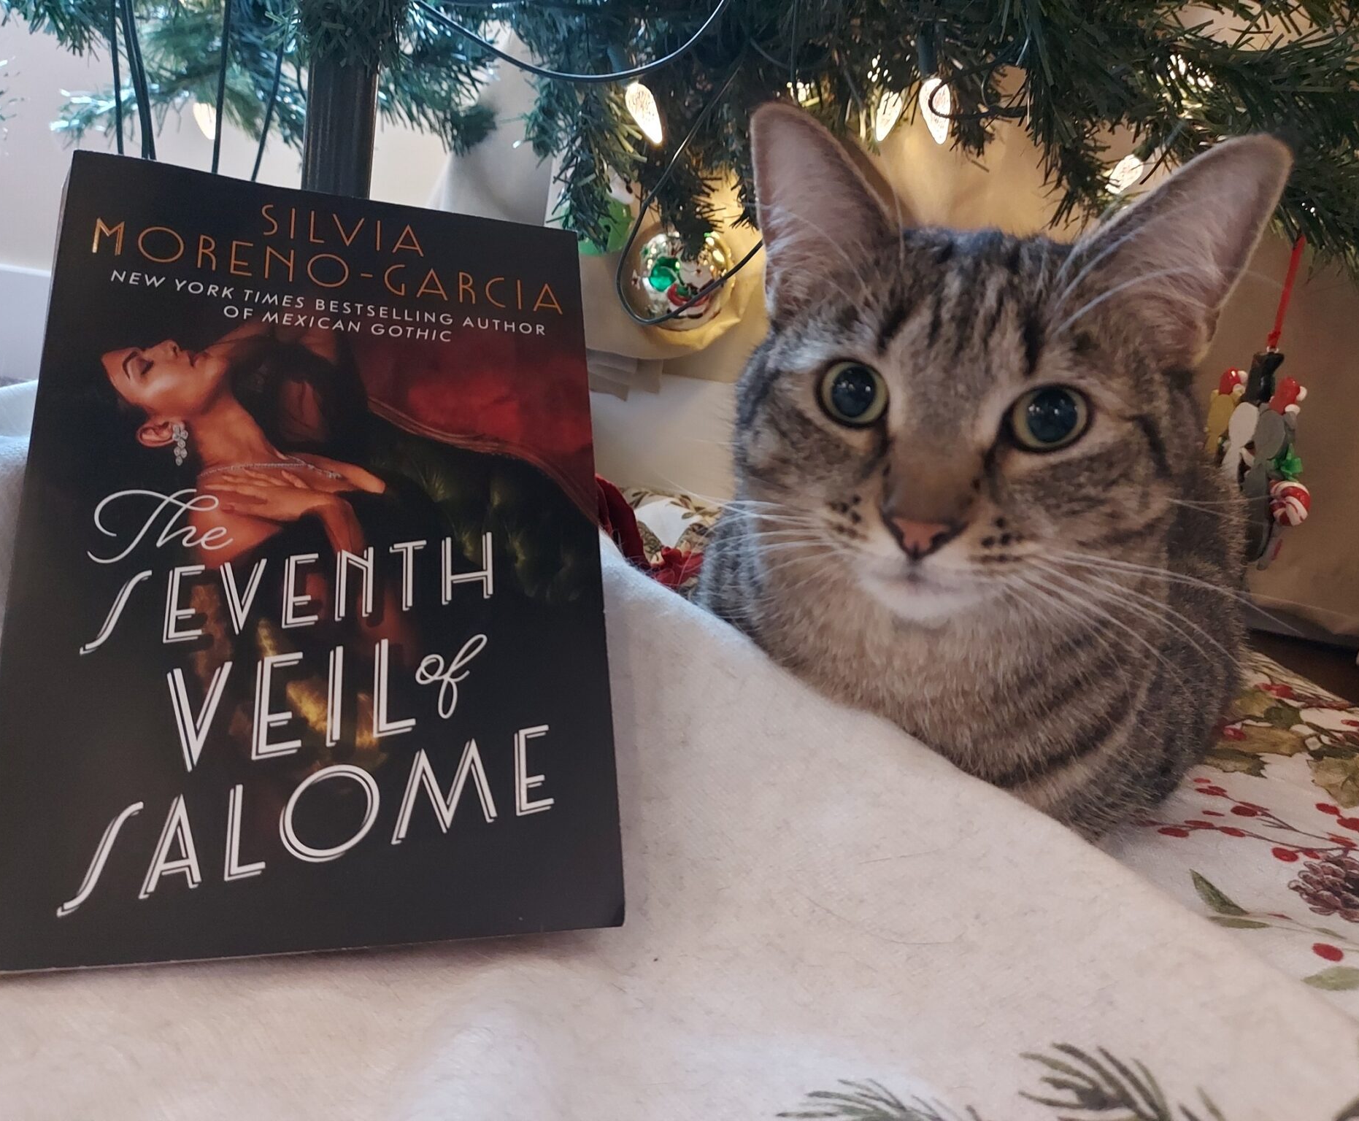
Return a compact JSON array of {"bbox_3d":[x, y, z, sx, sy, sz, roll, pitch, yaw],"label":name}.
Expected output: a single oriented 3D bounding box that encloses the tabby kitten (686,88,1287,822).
[{"bbox_3d":[0.116,-0.033,0.388,0.190,0.210,0.330,12,13,18],"label":"tabby kitten"}]

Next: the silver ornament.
[{"bbox_3d":[0.003,-0.182,0.660,0.065,0.070,0.065,7,13,-2],"label":"silver ornament"}]

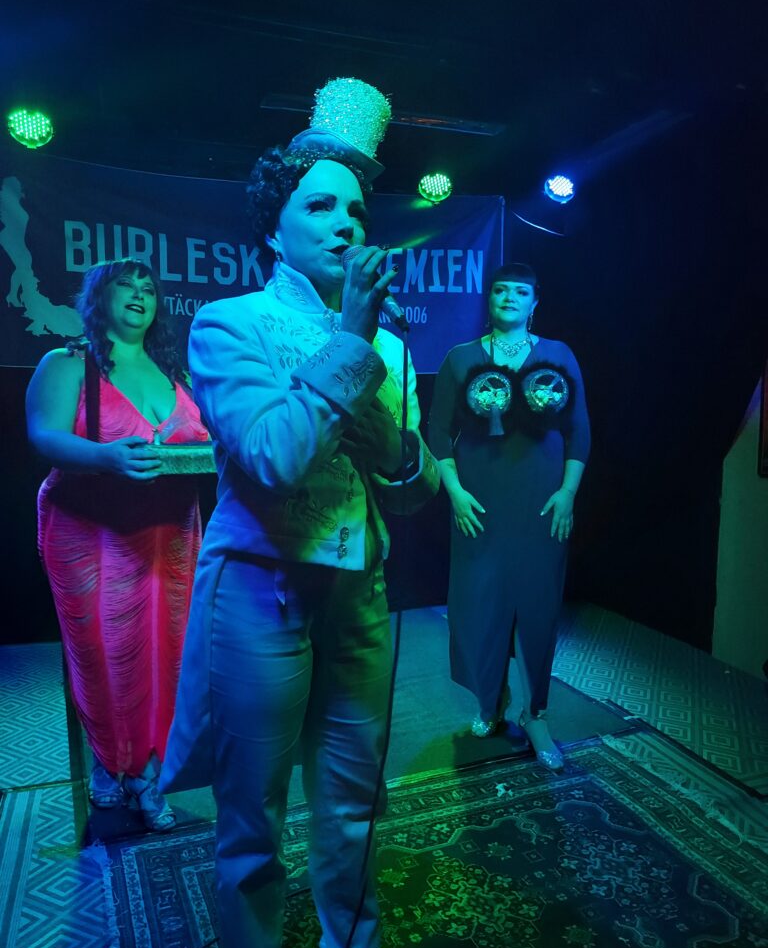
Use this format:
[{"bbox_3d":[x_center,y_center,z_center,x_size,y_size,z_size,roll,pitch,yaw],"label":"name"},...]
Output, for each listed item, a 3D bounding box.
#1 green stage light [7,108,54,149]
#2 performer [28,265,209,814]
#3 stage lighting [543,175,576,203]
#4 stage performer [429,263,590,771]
[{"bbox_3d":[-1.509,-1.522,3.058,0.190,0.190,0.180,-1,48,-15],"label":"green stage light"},{"bbox_3d":[-0.735,0.211,2.107,0.670,1.665,0.500,-3,7,-31],"label":"performer"},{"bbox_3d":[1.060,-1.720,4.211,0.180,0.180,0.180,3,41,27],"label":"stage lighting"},{"bbox_3d":[0.466,0.131,2.567,0.600,1.740,0.460,1,6,2],"label":"stage performer"}]

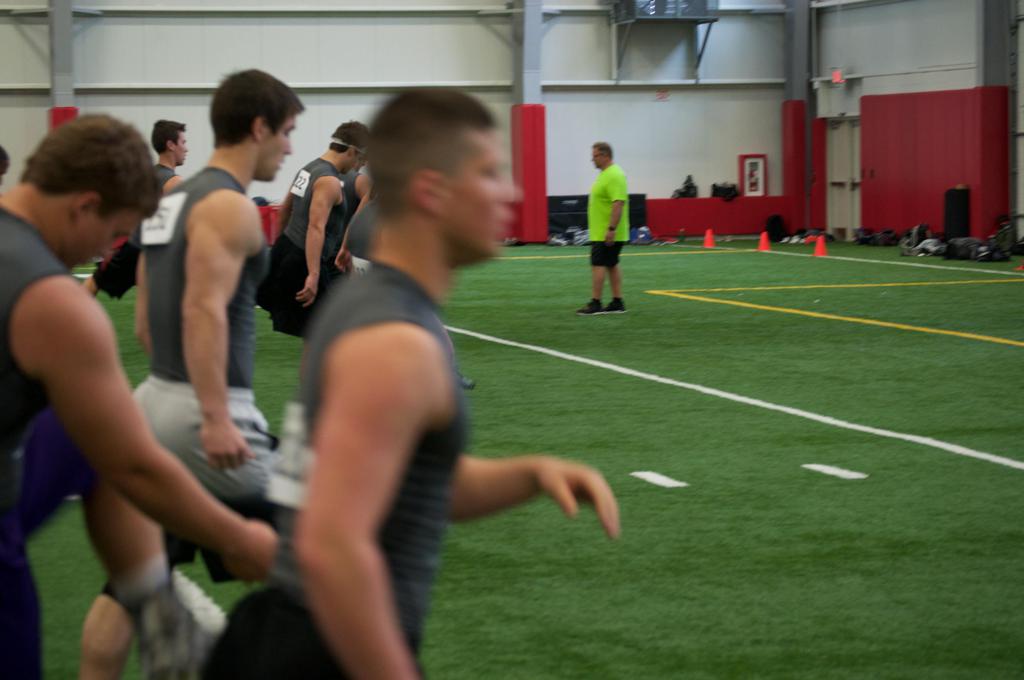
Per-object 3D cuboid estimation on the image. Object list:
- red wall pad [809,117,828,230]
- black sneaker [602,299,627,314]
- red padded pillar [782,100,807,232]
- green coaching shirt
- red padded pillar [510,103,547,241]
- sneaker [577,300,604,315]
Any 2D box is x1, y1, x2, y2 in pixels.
[{"bbox_3d":[5.715,-3.011,49.100,0.120,2.200,0.550,-2,4,-15],"label":"red wall pad"},{"bbox_3d":[1.018,-0.333,26.633,0.280,0.120,0.110,-2,4,-15],"label":"black sneaker"},{"bbox_3d":[5.271,-3.200,49.300,0.340,2.500,0.420,-2,4,-15],"label":"red padded pillar"},{"bbox_3d":[0.975,-1.379,26.500,0.380,0.780,0.560,-2,4,-15],"label":"green coaching shirt"},{"bbox_3d":[0.317,-3.019,47.900,0.470,2.480,0.580,-2,4,-15],"label":"red padded pillar"},{"bbox_3d":[0.778,-0.320,26.515,0.280,0.120,0.110,-2,4,-15],"label":"sneaker"}]

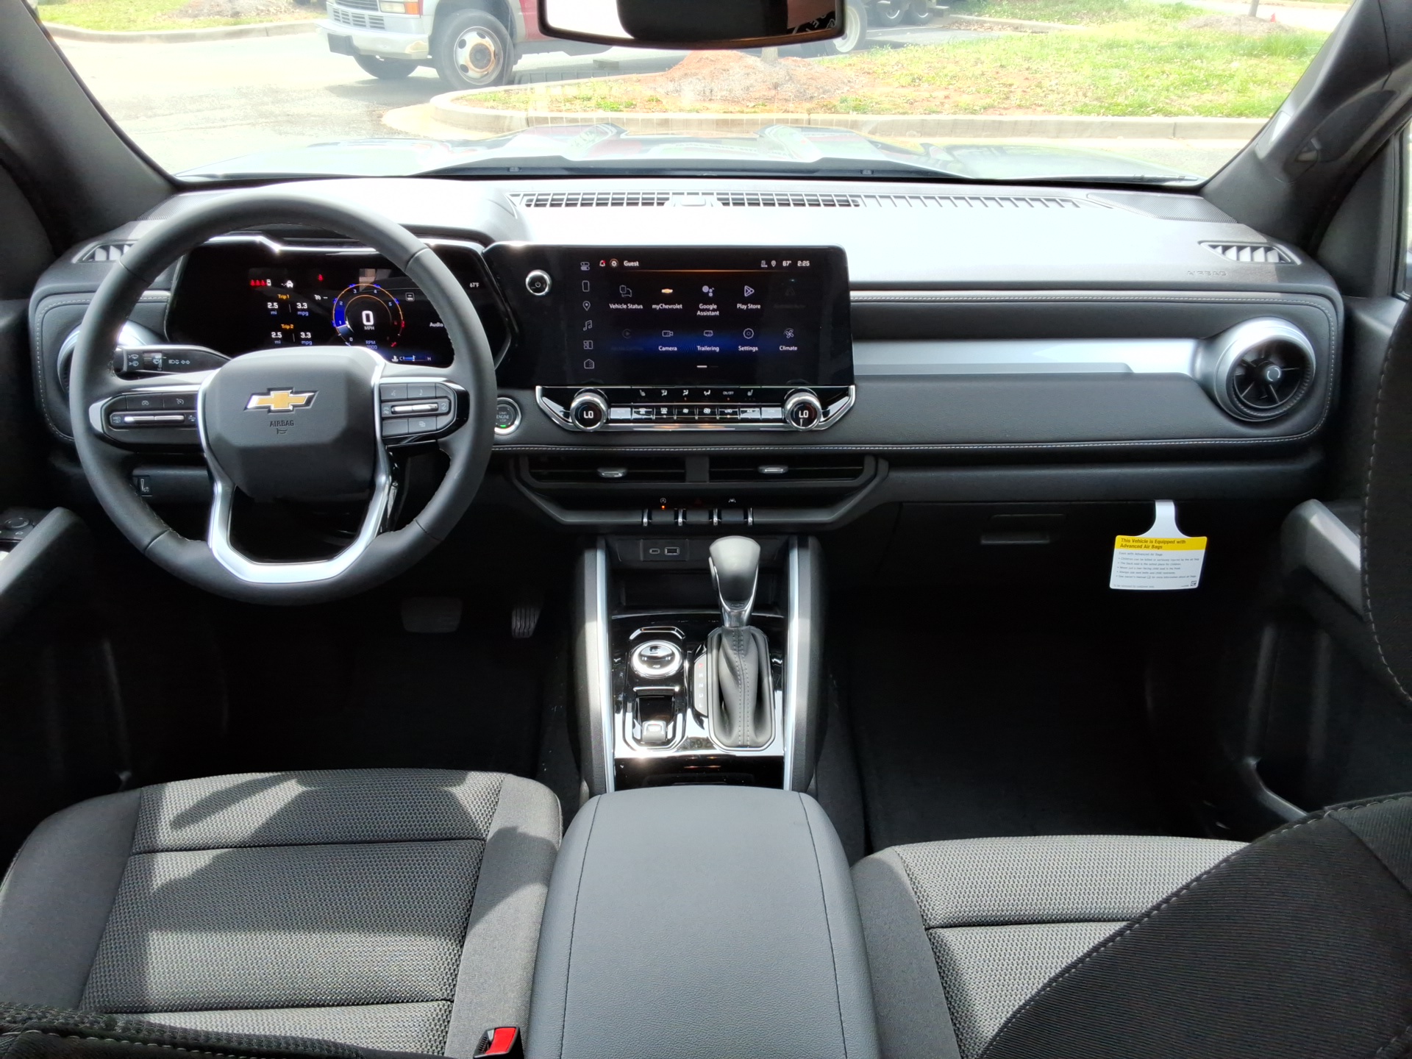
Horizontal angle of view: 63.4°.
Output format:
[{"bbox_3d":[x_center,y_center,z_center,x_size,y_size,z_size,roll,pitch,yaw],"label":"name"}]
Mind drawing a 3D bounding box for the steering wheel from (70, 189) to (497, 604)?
[{"bbox_3d":[-0.379,-0.118,1.056,0.375,0.368,0.100,-2,1,-3],"label":"steering wheel"}]

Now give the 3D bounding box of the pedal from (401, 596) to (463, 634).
[{"bbox_3d":[-0.398,0.125,1.660,0.090,0.060,0.030,0,-7,-1],"label":"pedal"}]

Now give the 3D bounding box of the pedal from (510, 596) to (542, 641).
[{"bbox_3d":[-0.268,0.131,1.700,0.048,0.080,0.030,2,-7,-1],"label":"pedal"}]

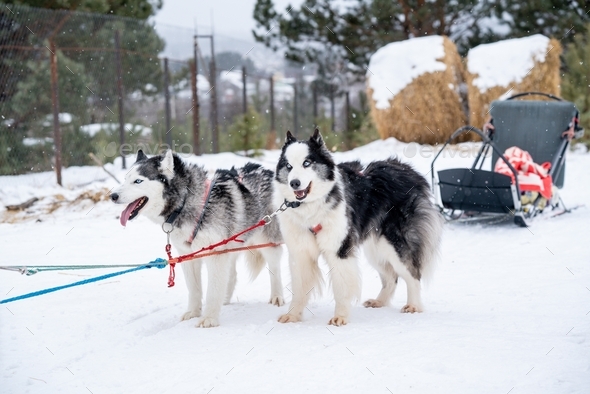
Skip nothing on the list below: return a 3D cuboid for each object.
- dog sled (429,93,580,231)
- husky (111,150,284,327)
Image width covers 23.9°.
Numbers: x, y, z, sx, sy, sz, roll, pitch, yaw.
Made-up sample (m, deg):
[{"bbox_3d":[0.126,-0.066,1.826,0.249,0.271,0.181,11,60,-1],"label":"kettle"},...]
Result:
[{"bbox_3d":[1.585,-0.314,10.083,0.620,0.880,1.950,1,4,23],"label":"dog sled"},{"bbox_3d":[-0.315,0.136,5.393,0.340,0.650,0.870,3,5,40],"label":"husky"}]

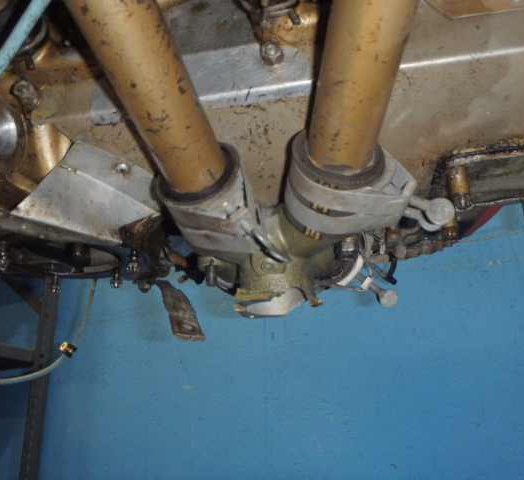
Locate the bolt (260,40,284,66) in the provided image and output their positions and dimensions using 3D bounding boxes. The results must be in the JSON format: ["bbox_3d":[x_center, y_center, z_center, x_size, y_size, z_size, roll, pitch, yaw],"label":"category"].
[{"bbox_3d":[0.008,-0.158,0.437,0.019,0.019,0.012,-2,-7,8],"label":"bolt"}]

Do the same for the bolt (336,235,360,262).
[{"bbox_3d":[0.090,0.009,0.540,0.021,0.028,0.021,-5,-23,21],"label":"bolt"}]

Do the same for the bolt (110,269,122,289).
[{"bbox_3d":[-0.152,0.040,0.540,0.013,0.021,0.013,-5,-23,21],"label":"bolt"}]

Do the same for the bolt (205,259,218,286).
[{"bbox_3d":[-0.052,0.033,0.530,0.013,0.030,0.013,3,-21,1],"label":"bolt"}]

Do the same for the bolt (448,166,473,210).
[{"bbox_3d":[0.181,-0.047,0.472,0.017,0.041,0.017,-5,-23,21],"label":"bolt"}]

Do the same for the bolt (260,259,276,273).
[{"bbox_3d":[0.006,0.026,0.510,0.013,0.013,0.006,1,-20,0],"label":"bolt"}]

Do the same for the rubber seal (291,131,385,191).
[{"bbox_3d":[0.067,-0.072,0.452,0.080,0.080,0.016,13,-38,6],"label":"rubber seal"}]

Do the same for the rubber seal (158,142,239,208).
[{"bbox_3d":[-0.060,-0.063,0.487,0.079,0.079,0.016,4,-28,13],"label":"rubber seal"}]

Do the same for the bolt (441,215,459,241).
[{"bbox_3d":[0.193,-0.018,0.535,0.017,0.040,0.017,-5,-23,21],"label":"bolt"}]

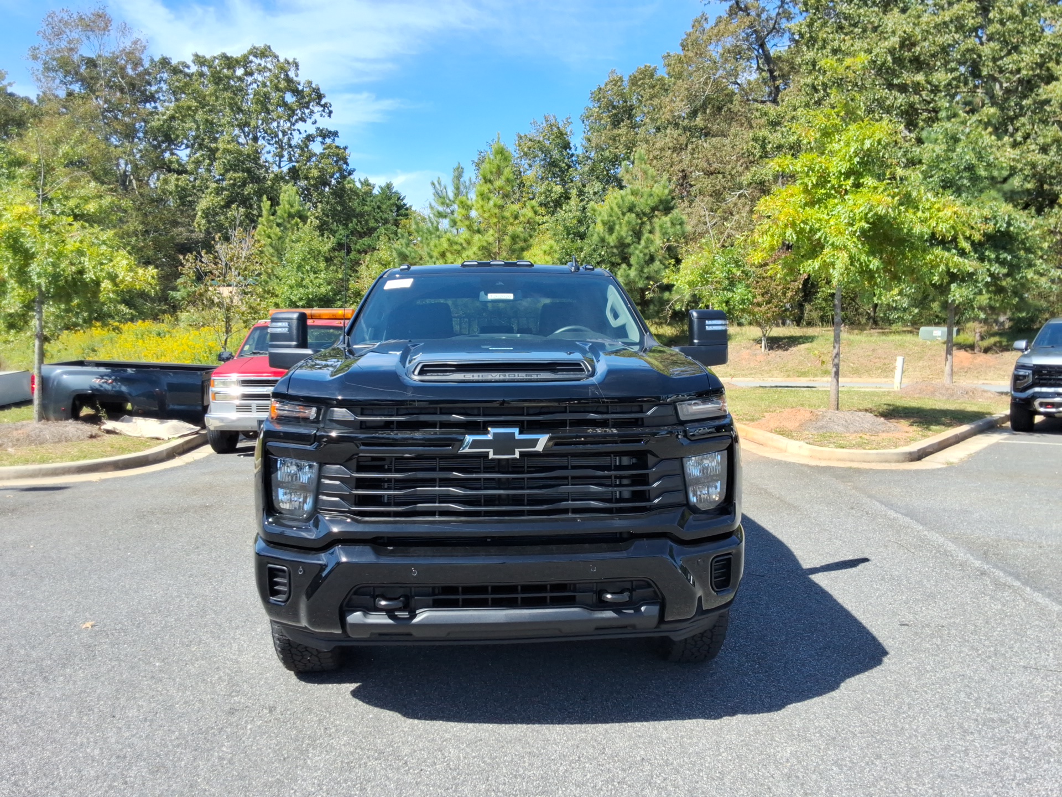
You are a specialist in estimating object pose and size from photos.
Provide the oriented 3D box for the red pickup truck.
[{"bbox_3d":[-3.280,-0.350,13.650,2.050,1.980,5.600,0,4,1],"label":"red pickup truck"}]

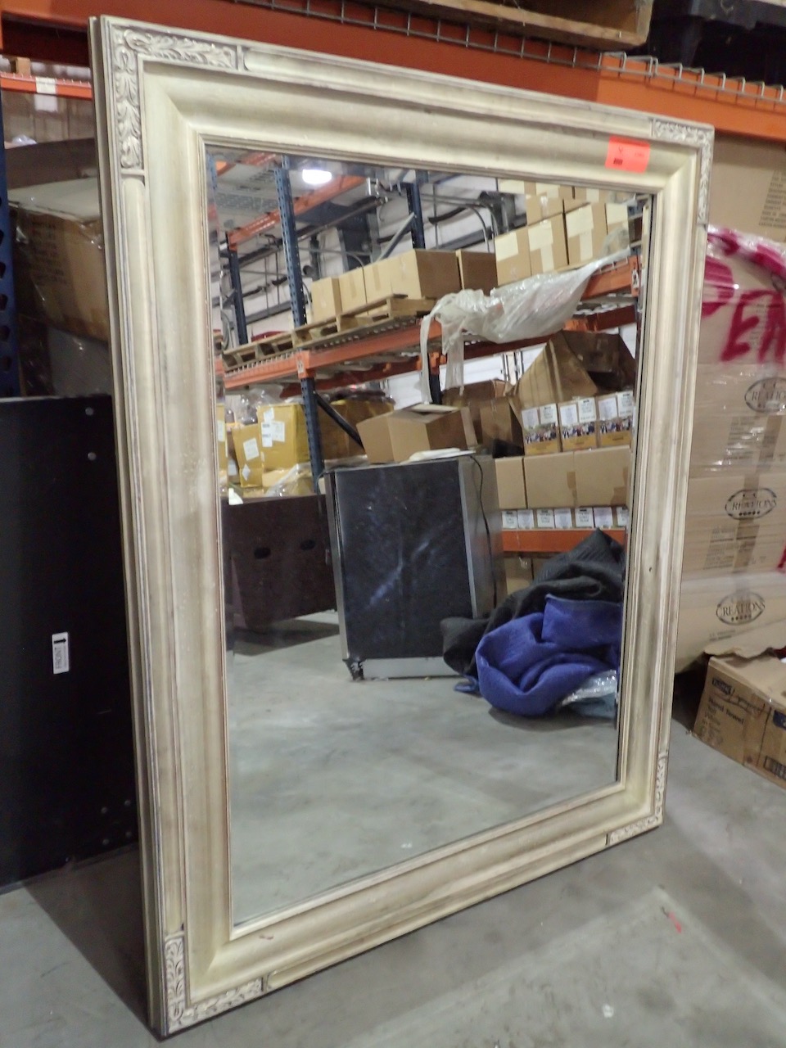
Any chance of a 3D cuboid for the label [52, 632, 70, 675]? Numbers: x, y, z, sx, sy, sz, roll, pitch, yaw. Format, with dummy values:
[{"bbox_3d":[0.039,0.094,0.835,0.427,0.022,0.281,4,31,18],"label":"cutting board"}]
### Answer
[{"bbox_3d":[-0.590,0.230,1.612,0.026,0.077,0.002,-9,23,-33],"label":"label"}]

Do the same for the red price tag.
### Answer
[{"bbox_3d":[0.424,-0.667,1.640,0.103,0.056,0.006,-8,24,-32],"label":"red price tag"}]

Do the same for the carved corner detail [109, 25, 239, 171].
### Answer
[{"bbox_3d":[-0.277,-0.544,1.188,0.174,0.172,0.022,-8,14,-32],"label":"carved corner detail"}]

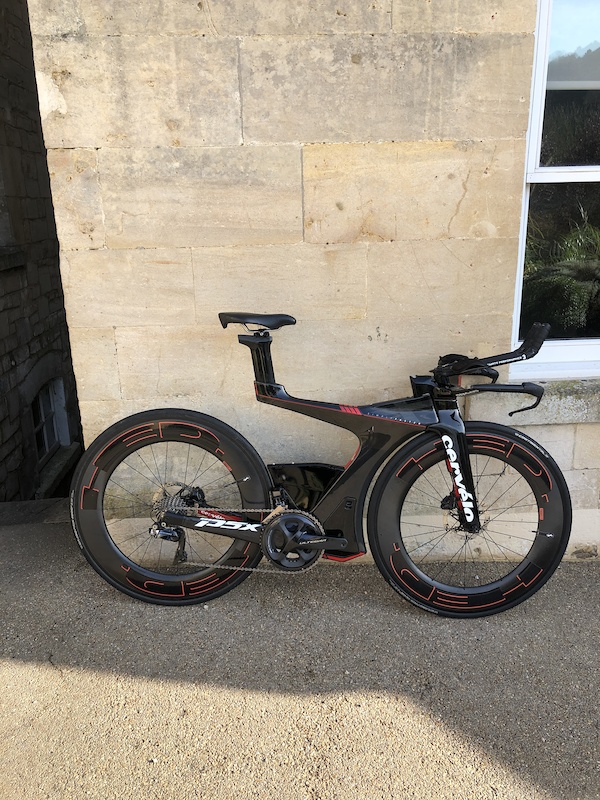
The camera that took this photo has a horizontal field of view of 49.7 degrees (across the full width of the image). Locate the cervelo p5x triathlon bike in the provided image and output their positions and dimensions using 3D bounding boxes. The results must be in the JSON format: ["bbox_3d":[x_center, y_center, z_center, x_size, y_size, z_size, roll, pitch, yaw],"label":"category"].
[{"bbox_3d":[0.076,0.219,2.092,1.642,0.994,0.440,2,8,0],"label":"cervelo p5x triathlon bike"}]

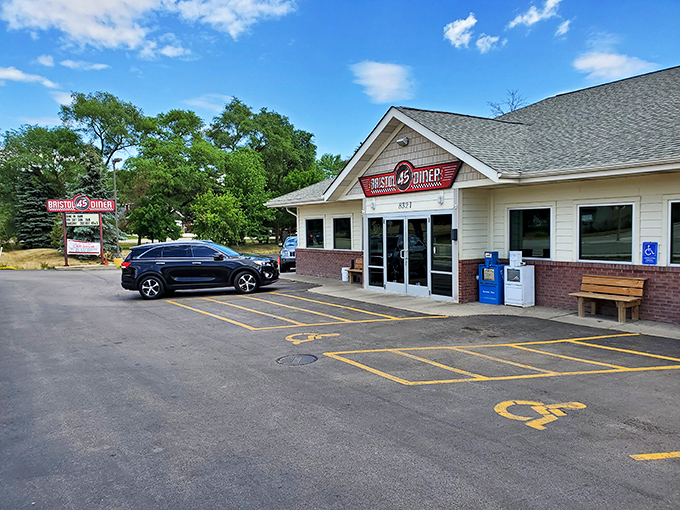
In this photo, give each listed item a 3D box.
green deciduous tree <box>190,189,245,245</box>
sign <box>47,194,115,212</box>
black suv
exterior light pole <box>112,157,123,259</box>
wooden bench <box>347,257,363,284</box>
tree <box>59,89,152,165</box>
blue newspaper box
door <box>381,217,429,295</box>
[{"bbox_3d":[-12.177,-3.535,51.167,5.300,6.120,5.300,-2,3,-13],"label":"green deciduous tree"},{"bbox_3d":[-15.107,-3.017,29.800,3.550,1.040,0.300,-3,4,-31],"label":"sign"},{"bbox_3d":[-4.150,0.360,15.800,4.760,1.690,1.910,-1,3,-2],"label":"black suv"},{"bbox_3d":[-12.815,-2.723,29.400,0.550,5.900,0.300,1,4,37],"label":"exterior light pole"},{"bbox_3d":[0.775,0.570,16.336,0.660,0.770,1.220,-3,4,-34],"label":"wooden bench"},{"bbox_3d":[-25.498,-9.235,56.475,10.000,17.420,9.800,-3,3,-25],"label":"tree"},{"bbox_3d":[3.606,0.523,11.931,0.440,1.230,0.530,-3,4,-34],"label":"blue newspaper box"},{"bbox_3d":[1.767,0.002,13.741,0.090,2.140,1.850,-3,4,-34],"label":"door"}]

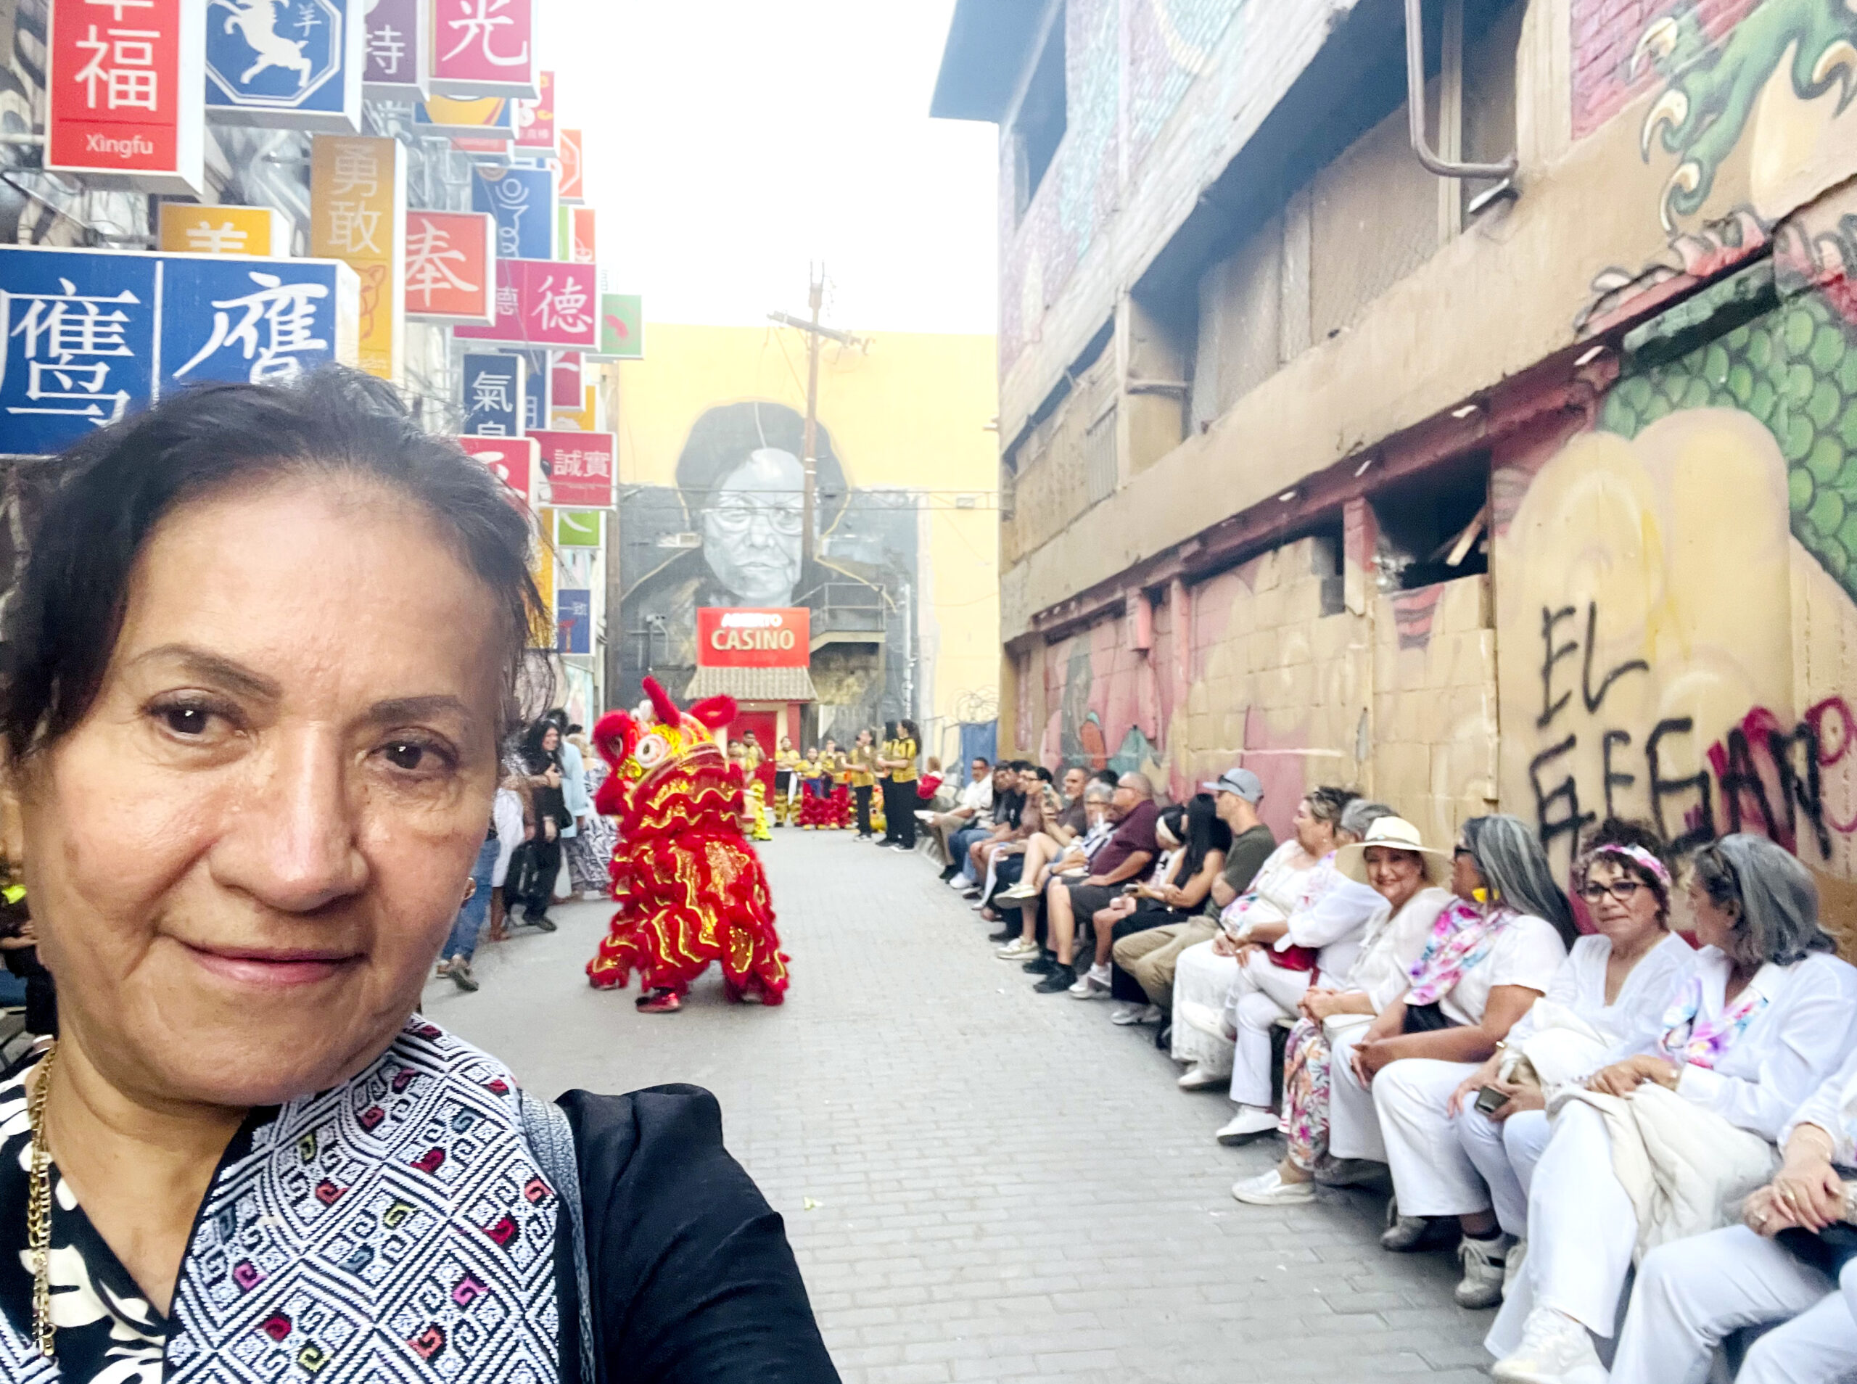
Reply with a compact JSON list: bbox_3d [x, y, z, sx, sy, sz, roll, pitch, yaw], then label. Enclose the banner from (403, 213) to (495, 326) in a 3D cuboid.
[{"bbox_3d":[-3.433,-2.938,8.559,0.795,0.747,0.190,0,-2,-7],"label":"banner"}]

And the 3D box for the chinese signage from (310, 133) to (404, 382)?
[{"bbox_3d":[-3.193,-2.391,6.902,0.458,1.388,0.190,0,-2,-7],"label":"chinese signage"}]

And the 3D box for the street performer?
[{"bbox_3d":[-1.371,0.833,7.156,1.120,1.840,0.820,-1,-2,8],"label":"street performer"}]

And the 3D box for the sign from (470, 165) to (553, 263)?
[{"bbox_3d":[-3.862,-4.360,11.489,0.752,1.007,0.190,0,-2,-7],"label":"sign"}]

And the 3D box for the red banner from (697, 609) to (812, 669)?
[{"bbox_3d":[-3.688,-1.133,26.122,2.340,1.235,0.220,0,-2,-7],"label":"red banner"}]

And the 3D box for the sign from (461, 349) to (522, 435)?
[{"bbox_3d":[-3.576,-2.232,10.126,0.458,1.051,0.190,0,-2,-7],"label":"sign"}]

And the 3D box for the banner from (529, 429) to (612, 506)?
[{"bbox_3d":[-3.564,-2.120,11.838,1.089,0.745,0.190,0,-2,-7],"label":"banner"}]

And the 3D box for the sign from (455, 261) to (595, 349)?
[{"bbox_3d":[-3.492,-3.359,10.738,1.221,0.740,0.190,0,-2,-7],"label":"sign"}]

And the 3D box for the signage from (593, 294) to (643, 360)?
[{"bbox_3d":[-3.620,-4.114,13.931,0.818,0.752,0.190,0,-2,-7],"label":"signage"}]

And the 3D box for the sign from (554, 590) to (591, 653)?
[{"bbox_3d":[-4.369,-0.862,15.215,0.456,0.818,0.190,0,-2,-7],"label":"sign"}]

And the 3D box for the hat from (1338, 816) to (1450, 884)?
[{"bbox_3d":[1.557,0.535,4.120,0.380,0.140,0.380,-2,-21,36],"label":"hat"}]

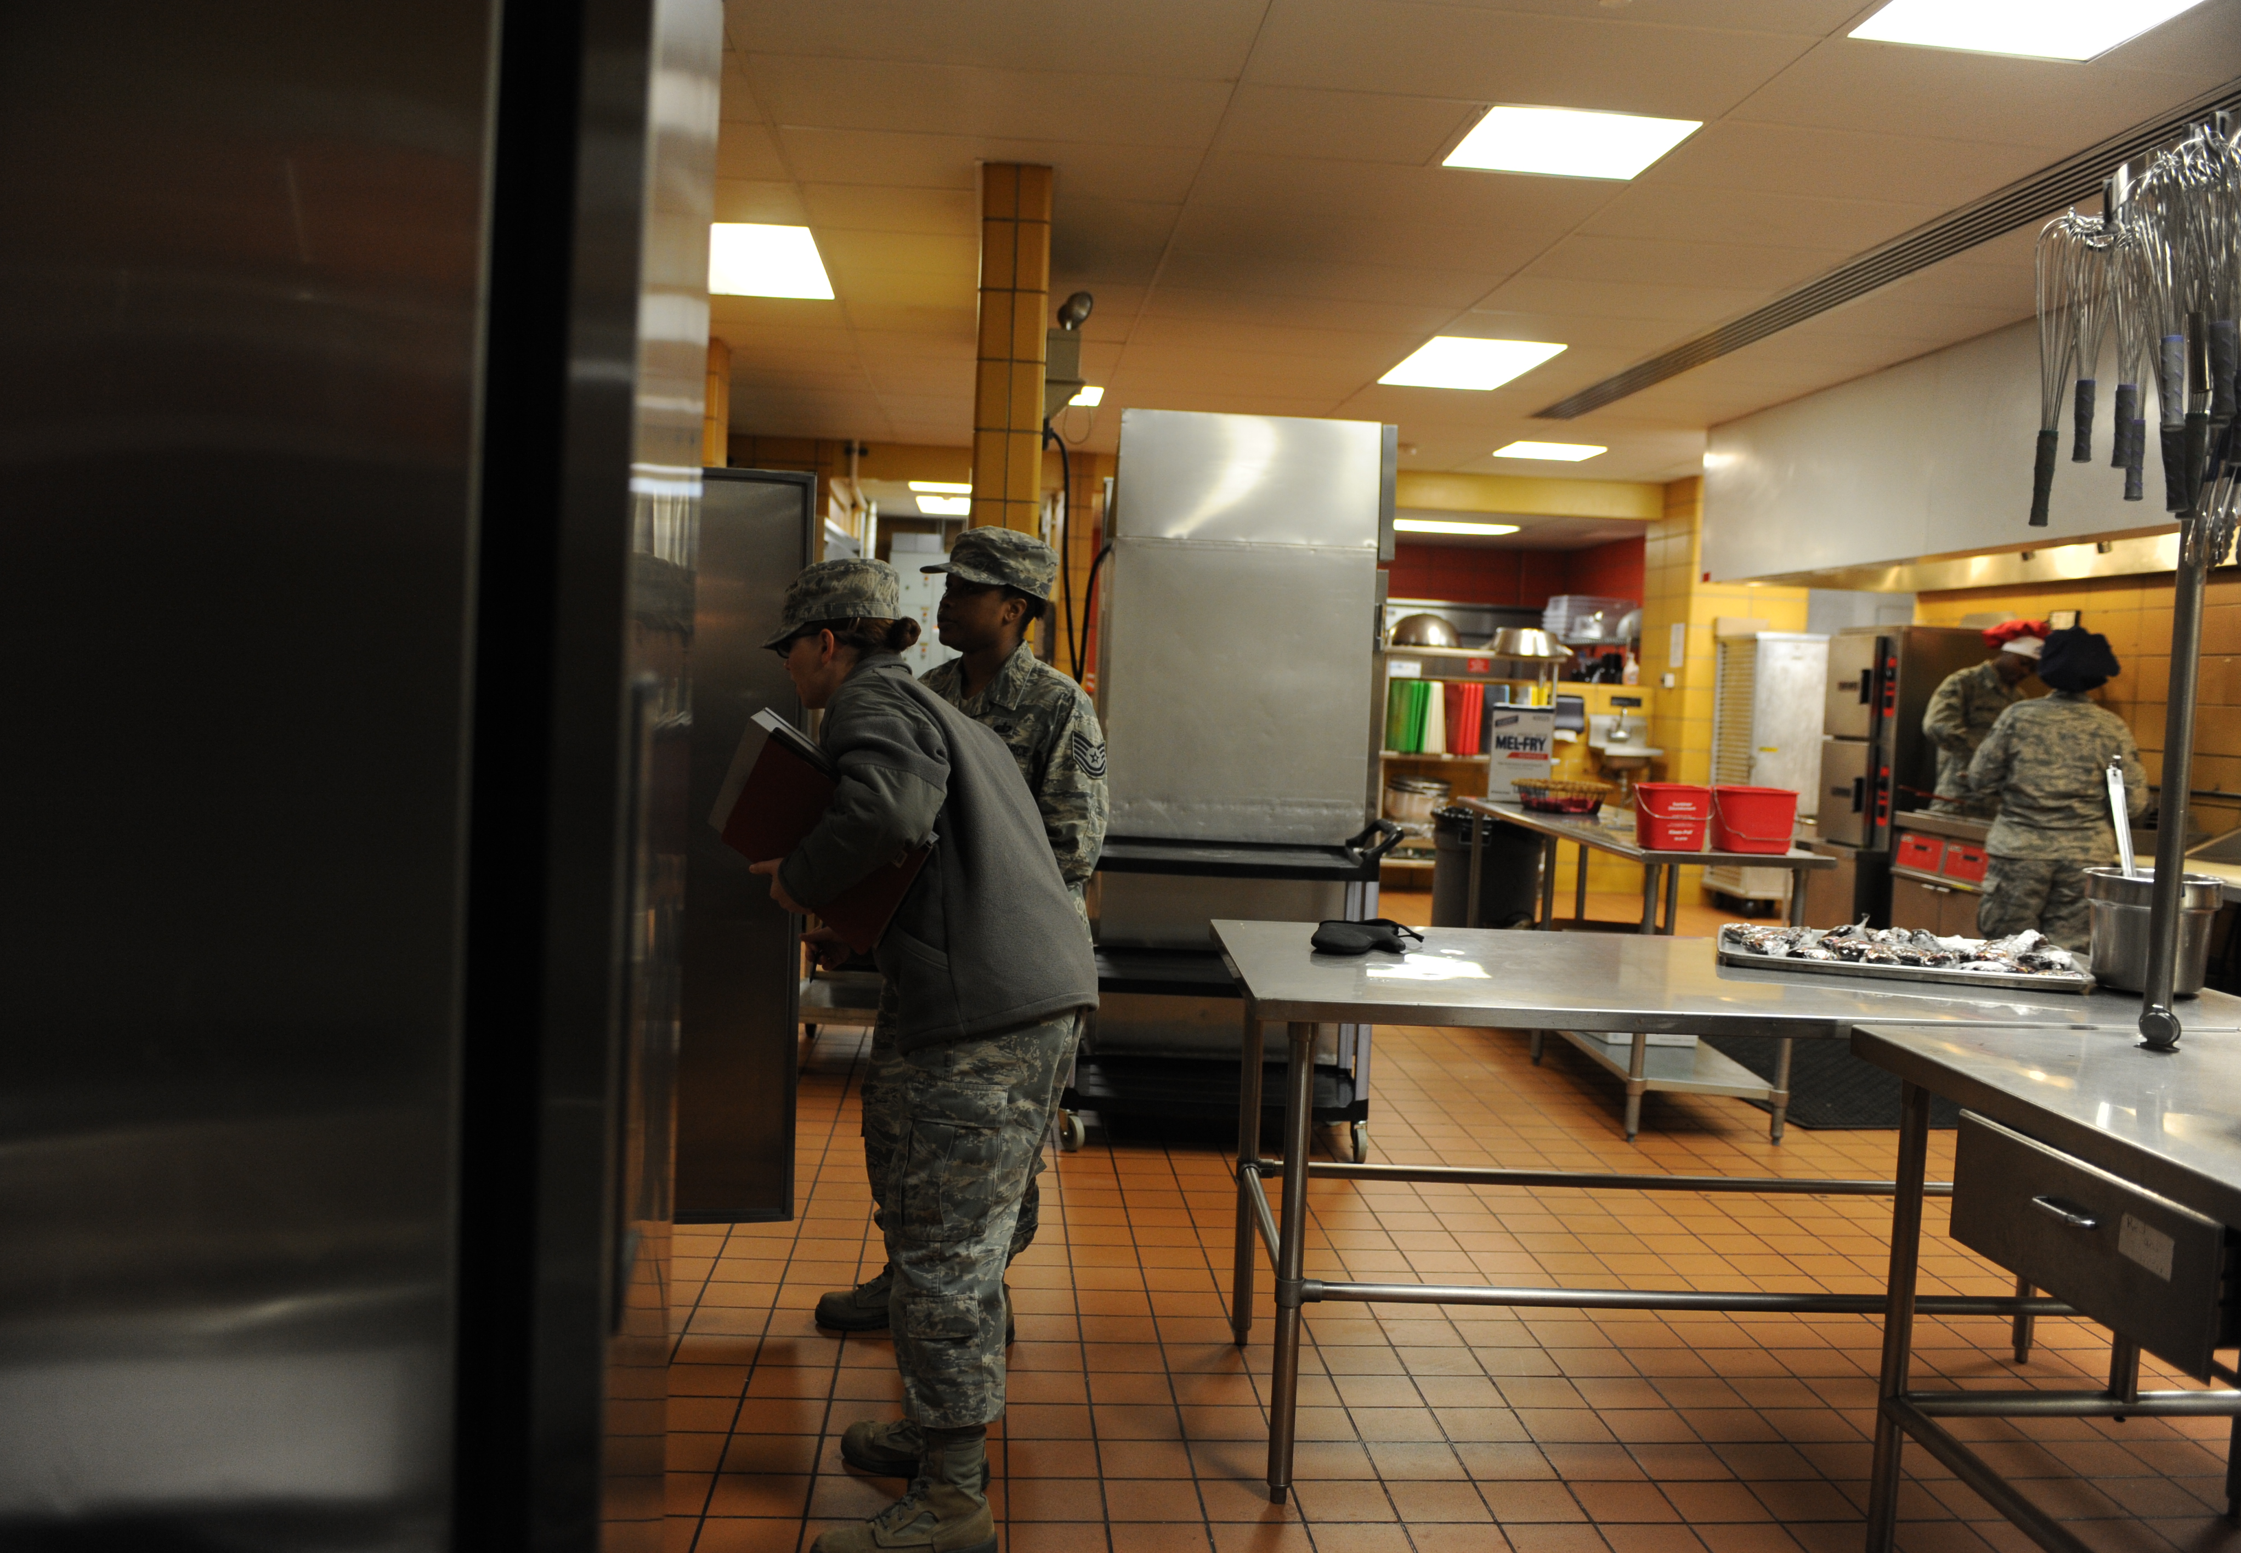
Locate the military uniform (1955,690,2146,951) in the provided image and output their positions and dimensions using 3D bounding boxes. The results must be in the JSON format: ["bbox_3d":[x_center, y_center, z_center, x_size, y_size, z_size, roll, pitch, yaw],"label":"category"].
[{"bbox_3d":[3.219,0.414,6.318,0.570,1.430,0.380,4,4,26],"label":"military uniform"}]

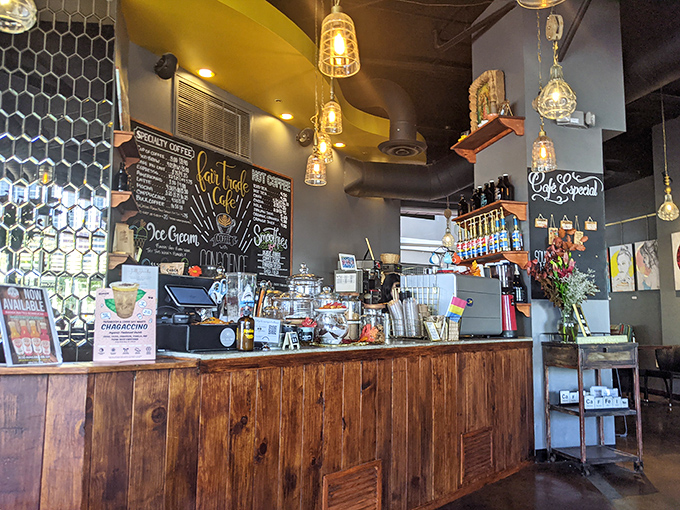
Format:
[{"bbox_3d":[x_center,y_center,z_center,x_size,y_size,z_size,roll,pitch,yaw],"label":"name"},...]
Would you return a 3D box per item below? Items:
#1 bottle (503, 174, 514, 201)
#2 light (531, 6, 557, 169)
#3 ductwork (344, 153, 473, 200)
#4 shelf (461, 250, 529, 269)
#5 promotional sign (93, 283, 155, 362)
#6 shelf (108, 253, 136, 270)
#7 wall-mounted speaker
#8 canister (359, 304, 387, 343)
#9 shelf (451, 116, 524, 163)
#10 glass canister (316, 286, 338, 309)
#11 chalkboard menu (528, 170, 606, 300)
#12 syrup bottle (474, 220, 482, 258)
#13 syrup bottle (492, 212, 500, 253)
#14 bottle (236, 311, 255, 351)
[{"bbox_3d":[1.396,-0.551,4.434,0.105,0.250,0.105,2,-7,-13],"label":"bottle"},{"bbox_3d":[1.360,-1.114,3.570,0.170,1.131,0.170,-2,-7,21],"label":"light"},{"bbox_3d":[1.242,-1.316,8.805,2.184,0.620,1.500,2,-7,-13],"label":"ductwork"},{"bbox_3d":[1.406,0.095,5.031,0.264,0.148,0.900,2,-7,-15],"label":"shelf"},{"bbox_3d":[-0.777,0.250,1.944,0.214,0.283,0.050,2,-13,-16],"label":"promotional sign"},{"bbox_3d":[-2.040,0.097,5.041,0.180,0.142,0.680,2,-7,-13],"label":"shelf"},{"bbox_3d":[-1.598,-1.736,4.885,0.200,0.235,0.220,17,-5,5],"label":"wall-mounted speaker"},{"bbox_3d":[0.195,0.394,2.991,0.146,0.218,0.146,0,-7,4],"label":"canister"},{"bbox_3d":[1.330,-1.028,4.854,0.236,0.157,0.912,2,-7,-13],"label":"shelf"},{"bbox_3d":[-0.081,0.343,3.334,0.155,0.290,0.155,2,-7,-13],"label":"glass canister"},{"bbox_3d":[1.901,-0.170,4.408,0.720,1.081,0.020,2,-7,-13],"label":"chalkboard menu"},{"bbox_3d":[1.226,-0.144,4.729,0.078,0.347,0.078,4,-7,-25],"label":"syrup bottle"},{"bbox_3d":[1.411,-0.196,4.776,0.080,0.375,0.080,4,-7,-29],"label":"syrup bottle"},{"bbox_3d":[-0.405,0.333,2.303,0.073,0.170,0.073,4,-7,-25],"label":"bottle"}]

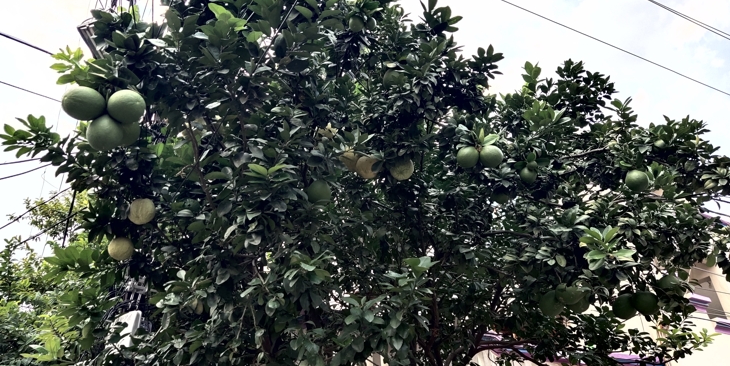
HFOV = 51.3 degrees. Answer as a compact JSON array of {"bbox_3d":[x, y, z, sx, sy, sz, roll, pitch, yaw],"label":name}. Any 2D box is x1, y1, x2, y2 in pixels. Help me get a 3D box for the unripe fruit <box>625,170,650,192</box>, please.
[{"bbox_3d":[1.733,-0.010,4.830,0.145,0.142,0.145,-4,-38,0],"label":"unripe fruit"}]

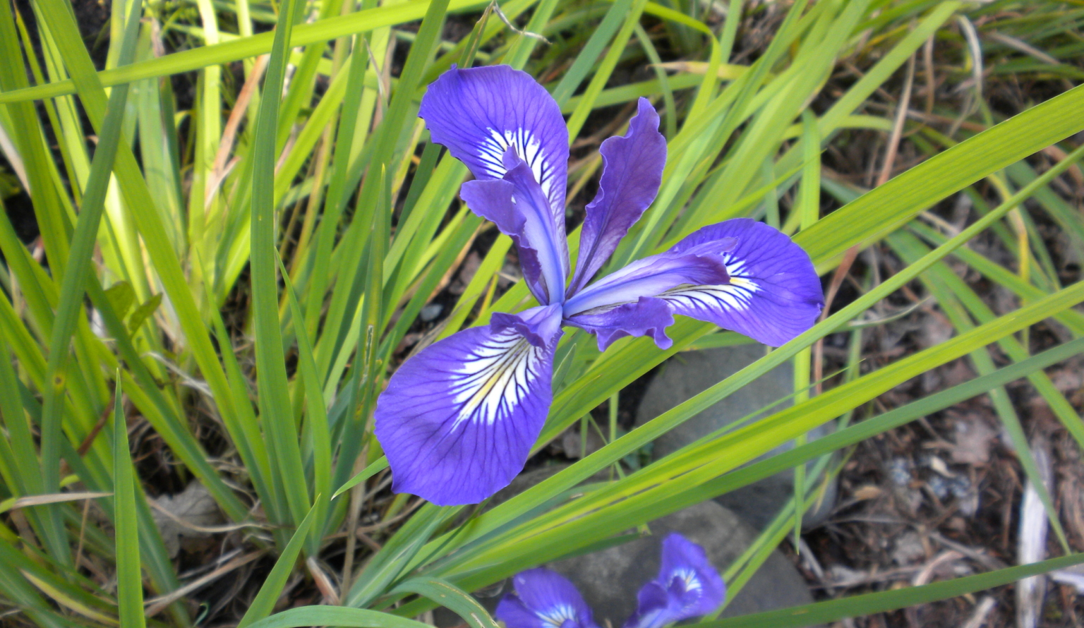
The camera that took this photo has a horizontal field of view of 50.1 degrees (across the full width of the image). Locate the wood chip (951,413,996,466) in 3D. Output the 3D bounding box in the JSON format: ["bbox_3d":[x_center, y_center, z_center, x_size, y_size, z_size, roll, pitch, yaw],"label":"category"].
[{"bbox_3d":[0.255,0.074,0.687,0.026,0.015,0.033,4,56,0],"label":"wood chip"}]

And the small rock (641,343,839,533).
[{"bbox_3d":[0.109,0.068,0.663,0.116,0.070,0.118,4,56,0],"label":"small rock"}]

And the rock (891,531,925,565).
[{"bbox_3d":[0.205,0.131,0.648,0.019,0.012,0.020,4,56,0],"label":"rock"}]

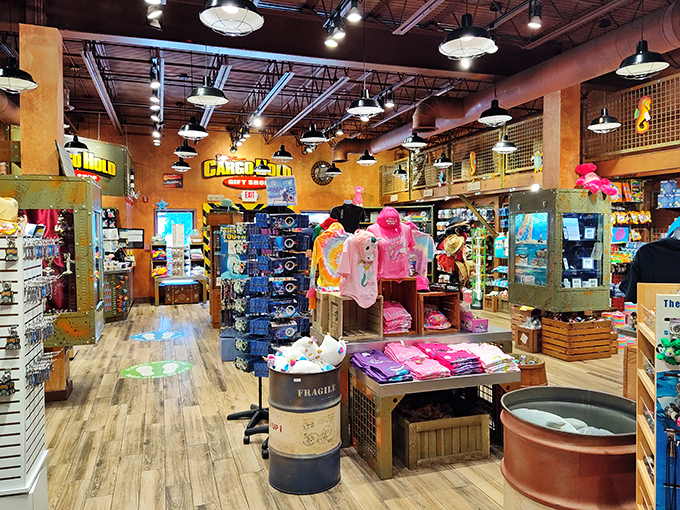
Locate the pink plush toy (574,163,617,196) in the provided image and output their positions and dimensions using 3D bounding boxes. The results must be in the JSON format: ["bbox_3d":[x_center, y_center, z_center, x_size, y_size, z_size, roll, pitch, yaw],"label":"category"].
[{"bbox_3d":[3.049,-0.901,6.330,0.400,0.400,0.280,-1,3,-18],"label":"pink plush toy"}]

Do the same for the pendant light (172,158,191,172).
[{"bbox_3d":[-2.954,-1.713,9.882,0.365,0.285,0.365,-1,2,-19],"label":"pendant light"}]

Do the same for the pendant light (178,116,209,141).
[{"bbox_3d":[-1.805,-1.579,6.530,0.365,0.285,0.365,-1,2,-19],"label":"pendant light"}]

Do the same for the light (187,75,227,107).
[{"bbox_3d":[-1.197,-1.480,4.803,0.360,0.270,0.360,-1,3,-19],"label":"light"}]

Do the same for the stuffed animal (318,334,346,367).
[{"bbox_3d":[-0.053,0.633,3.500,0.220,0.220,0.190,2,3,37],"label":"stuffed animal"}]

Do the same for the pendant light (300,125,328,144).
[{"bbox_3d":[-0.339,-1.568,6.911,0.365,0.265,0.365,0,3,0],"label":"pendant light"}]

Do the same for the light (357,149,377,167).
[{"bbox_3d":[0.463,-1.655,9.097,0.365,0.275,0.365,0,3,0],"label":"light"}]

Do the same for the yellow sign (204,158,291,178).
[{"bbox_3d":[-2.150,-2.003,12.327,2.080,0.449,0.100,-1,3,-19],"label":"yellow sign"}]

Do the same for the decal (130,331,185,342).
[{"bbox_3d":[-2.789,1.231,8.137,0.790,0.005,0.790,-1,2,-19],"label":"decal"}]

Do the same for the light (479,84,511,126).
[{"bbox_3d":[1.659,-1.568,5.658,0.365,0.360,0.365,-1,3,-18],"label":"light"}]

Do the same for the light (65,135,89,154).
[{"bbox_3d":[-3.855,-1.605,7.754,0.360,0.270,0.360,-1,3,-19],"label":"light"}]

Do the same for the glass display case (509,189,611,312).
[{"bbox_3d":[2.892,-0.063,7.000,0.890,1.460,0.890,-1,2,-19],"label":"glass display case"}]

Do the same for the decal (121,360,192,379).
[{"bbox_3d":[-2.124,1.332,6.175,0.820,0.006,0.820,-1,3,-24],"label":"decal"}]

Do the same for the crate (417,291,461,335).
[{"bbox_3d":[0.765,0.466,4.409,0.355,0.323,0.285,-1,3,-18],"label":"crate"}]

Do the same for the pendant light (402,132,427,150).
[{"bbox_3d":[1.044,-1.617,7.431,0.365,0.285,0.365,0,2,0],"label":"pendant light"}]

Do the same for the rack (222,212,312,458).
[{"bbox_3d":[-0.575,0.545,4.174,0.650,1.750,0.620,-1,3,-19],"label":"rack"}]

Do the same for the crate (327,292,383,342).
[{"bbox_3d":[0.124,0.477,4.119,0.345,0.330,0.285,-1,3,-18],"label":"crate"}]

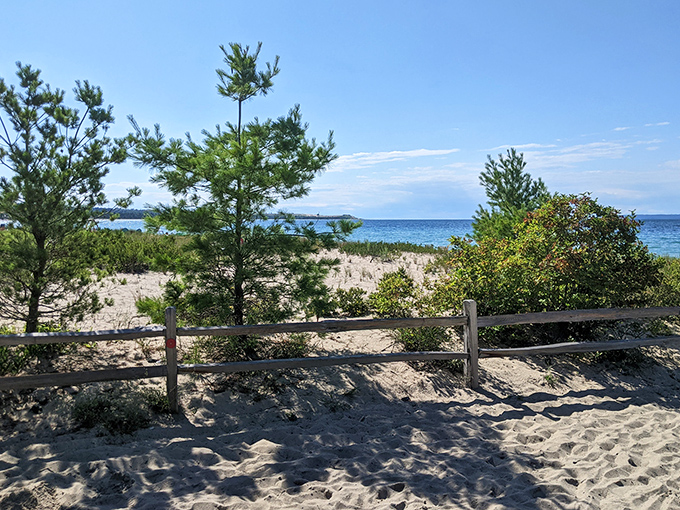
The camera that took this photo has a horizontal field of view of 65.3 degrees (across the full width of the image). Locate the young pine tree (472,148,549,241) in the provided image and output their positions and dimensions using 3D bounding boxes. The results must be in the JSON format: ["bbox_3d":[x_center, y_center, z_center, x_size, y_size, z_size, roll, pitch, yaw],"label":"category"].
[{"bbox_3d":[3.039,-0.618,9.401,1.500,2.511,1.450,0,4,0],"label":"young pine tree"}]

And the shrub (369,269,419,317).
[{"bbox_3d":[0.797,0.560,7.900,0.740,0.720,0.680,0,4,0],"label":"shrub"}]

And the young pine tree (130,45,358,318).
[{"bbox_3d":[-1.128,-0.668,6.202,2.600,3.548,2.350,0,4,0],"label":"young pine tree"}]

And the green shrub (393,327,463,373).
[{"bbox_3d":[0.982,1.027,5.950,0.780,0.500,0.620,0,4,0],"label":"green shrub"}]

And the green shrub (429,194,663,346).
[{"bbox_3d":[2.821,0.157,7.501,3.000,2.015,2.300,0,4,0],"label":"green shrub"}]

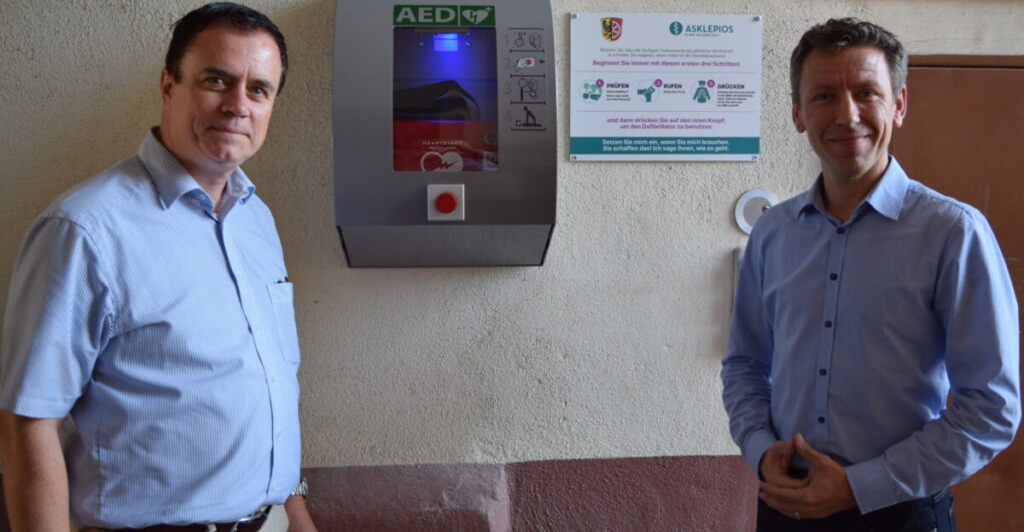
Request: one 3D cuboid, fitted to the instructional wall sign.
[{"bbox_3d":[0.319,-0.367,2.122,0.400,0.300,0.010,-1,5,-5],"label":"instructional wall sign"}]

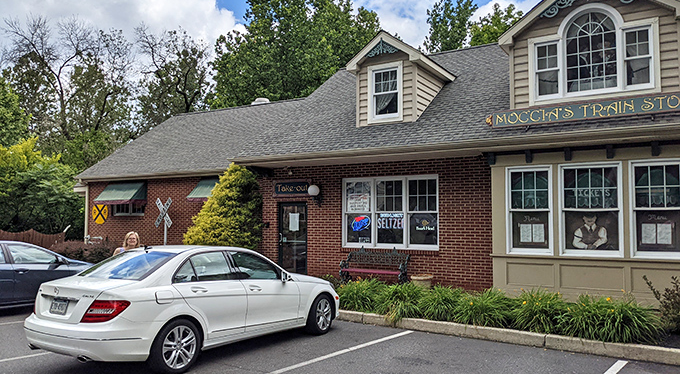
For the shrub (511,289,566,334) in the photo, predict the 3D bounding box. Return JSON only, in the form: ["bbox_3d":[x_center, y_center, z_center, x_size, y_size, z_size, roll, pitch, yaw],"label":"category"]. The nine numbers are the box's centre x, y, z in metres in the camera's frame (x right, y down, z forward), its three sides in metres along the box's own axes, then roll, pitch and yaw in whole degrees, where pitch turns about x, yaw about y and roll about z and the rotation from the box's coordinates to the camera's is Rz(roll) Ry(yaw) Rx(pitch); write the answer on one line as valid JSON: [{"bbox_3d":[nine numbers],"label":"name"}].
[{"bbox_3d":[3.043,1.856,8.063,0.850,0.540,0.800,-2,-4,32],"label":"shrub"}]

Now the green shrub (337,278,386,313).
[{"bbox_3d":[0.421,2.049,9.986,0.915,0.598,0.800,-2,-5,32],"label":"green shrub"}]

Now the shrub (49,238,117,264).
[{"bbox_3d":[-8.458,2.197,17.343,2.200,1.090,1.700,-2,-4,32],"label":"shrub"}]

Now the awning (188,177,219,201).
[{"bbox_3d":[-3.514,0.062,15.334,1.980,0.700,0.540,-2,-4,32],"label":"awning"}]

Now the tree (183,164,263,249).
[{"bbox_3d":[-2.979,0.950,13.387,2.150,3.060,2.150,-2,-4,32],"label":"tree"}]

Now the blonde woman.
[{"bbox_3d":[-3.305,1.502,8.243,0.470,1.615,0.300,2,-4,-21],"label":"blonde woman"}]

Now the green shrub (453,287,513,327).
[{"bbox_3d":[2.356,2.000,8.807,0.951,0.565,0.850,-2,-5,32],"label":"green shrub"}]

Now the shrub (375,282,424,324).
[{"bbox_3d":[1.056,2.022,9.442,0.874,0.586,0.850,1,-4,0],"label":"shrub"}]

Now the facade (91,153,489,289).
[{"bbox_3d":[-2.925,1.062,15.089,14.600,3.020,0.450,-2,-4,32],"label":"facade"}]

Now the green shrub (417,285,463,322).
[{"bbox_3d":[1.759,2.013,9.215,0.772,0.585,0.750,1,-4,0],"label":"green shrub"}]

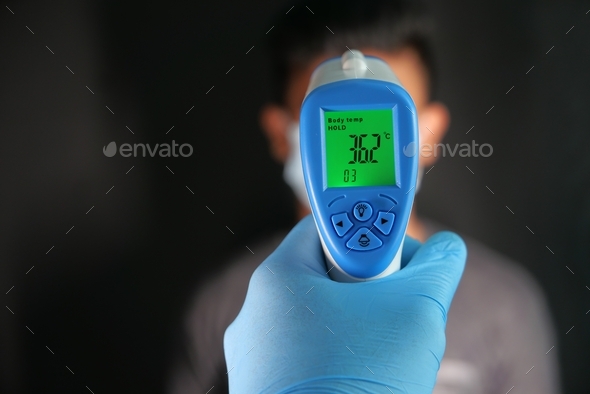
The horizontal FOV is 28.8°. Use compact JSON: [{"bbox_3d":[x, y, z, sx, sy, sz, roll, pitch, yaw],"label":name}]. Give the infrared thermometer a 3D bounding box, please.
[{"bbox_3d":[0.028,0.017,0.477,0.044,0.150,0.094,-2,11,3],"label":"infrared thermometer"}]

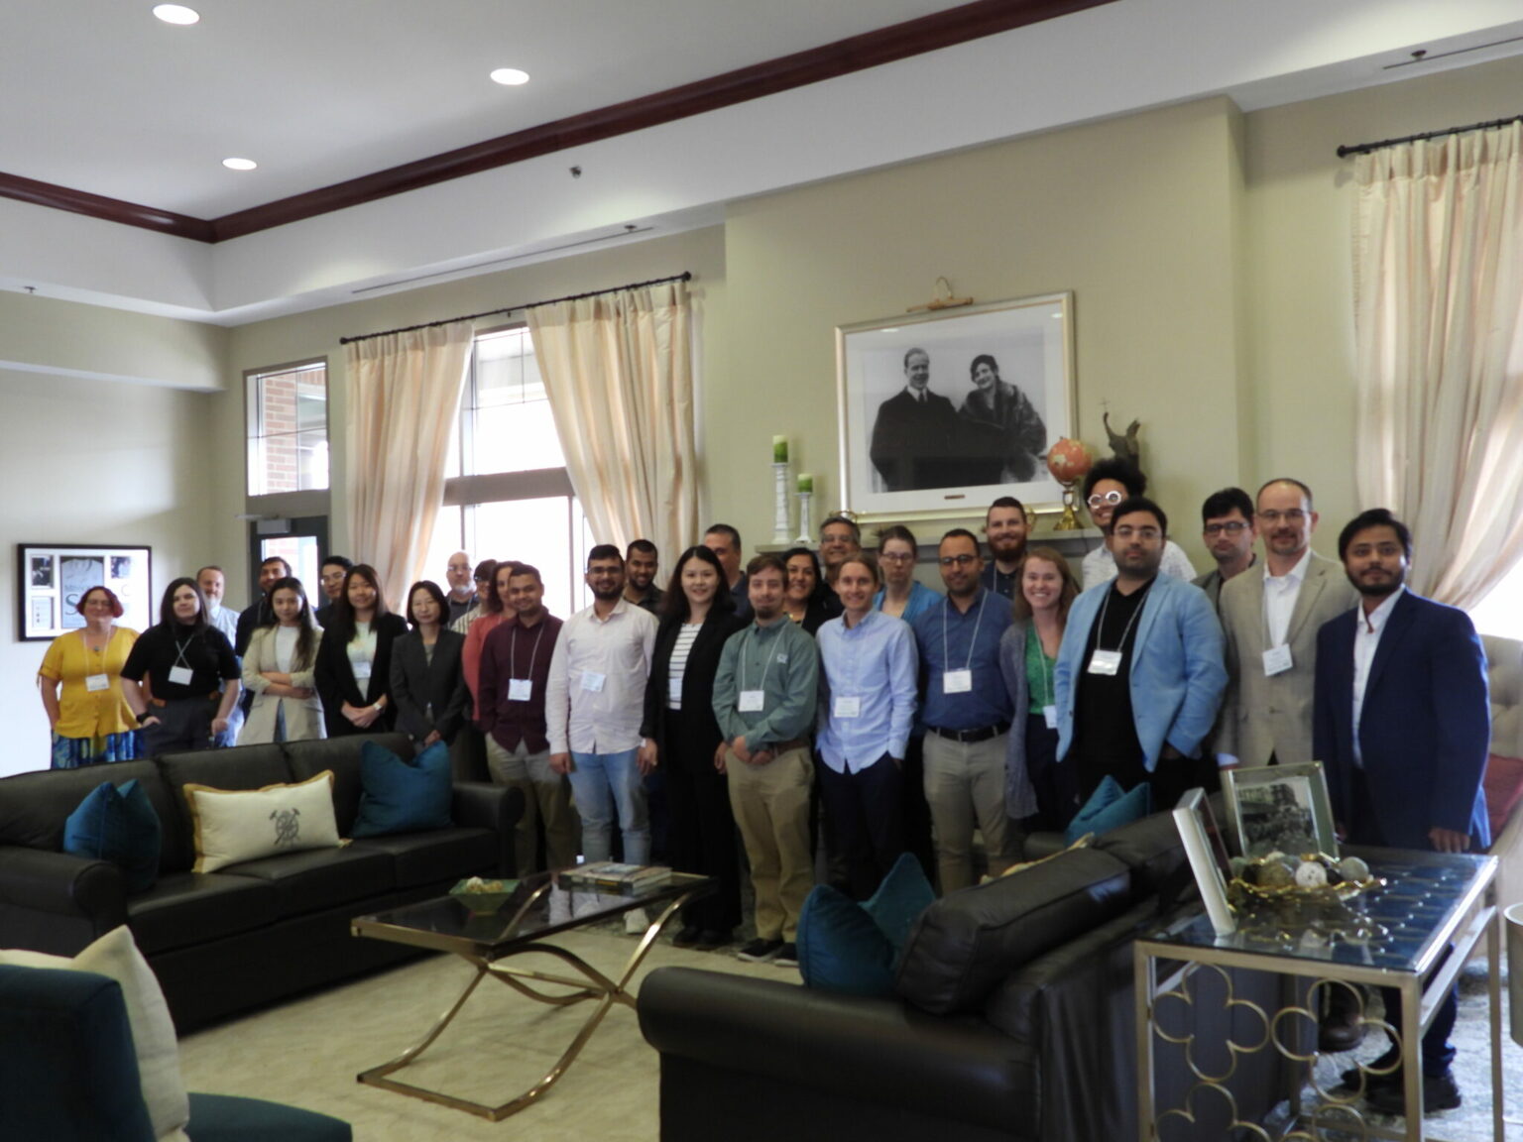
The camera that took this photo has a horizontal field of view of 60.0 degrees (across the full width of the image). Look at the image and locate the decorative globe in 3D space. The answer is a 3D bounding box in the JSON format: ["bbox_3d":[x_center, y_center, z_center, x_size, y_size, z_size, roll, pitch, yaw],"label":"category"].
[{"bbox_3d":[1.425,-0.503,6.070,0.215,0.220,0.215,-2,-1,34],"label":"decorative globe"}]

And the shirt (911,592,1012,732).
[{"bbox_3d":[0.782,0.344,5.120,0.480,0.600,0.290,-2,0,12],"label":"shirt"}]

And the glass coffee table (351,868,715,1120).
[{"bbox_3d":[-0.735,1.375,4.513,0.639,0.512,1.057,-2,0,37],"label":"glass coffee table"}]

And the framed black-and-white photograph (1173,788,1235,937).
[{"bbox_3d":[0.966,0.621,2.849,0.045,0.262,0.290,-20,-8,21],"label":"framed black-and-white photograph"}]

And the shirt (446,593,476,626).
[{"bbox_3d":[-1.739,0.491,7.647,0.500,0.740,0.290,-1,0,3],"label":"shirt"}]

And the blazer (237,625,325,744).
[{"bbox_3d":[-2.446,0.630,6.750,0.450,0.720,0.320,-1,-1,-15],"label":"blazer"}]

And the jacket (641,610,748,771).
[{"bbox_3d":[-0.296,0.527,5.820,0.460,0.700,0.260,-2,0,13],"label":"jacket"}]

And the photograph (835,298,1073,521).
[{"bbox_3d":[0.942,-0.772,6.535,1.262,1.034,0.045,-2,-1,34],"label":"photograph"}]

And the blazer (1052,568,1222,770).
[{"bbox_3d":[1.208,0.329,4.220,0.530,0.640,0.300,-2,-1,38],"label":"blazer"}]

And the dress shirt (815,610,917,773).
[{"bbox_3d":[0.429,0.503,5.500,0.450,0.690,0.260,-2,0,21],"label":"dress shirt"}]

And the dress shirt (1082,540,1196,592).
[{"bbox_3d":[1.507,0.240,5.247,0.500,0.740,0.290,-2,0,19],"label":"dress shirt"}]

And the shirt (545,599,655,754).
[{"bbox_3d":[-0.713,0.472,5.880,0.500,0.680,0.270,-2,-1,7],"label":"shirt"}]

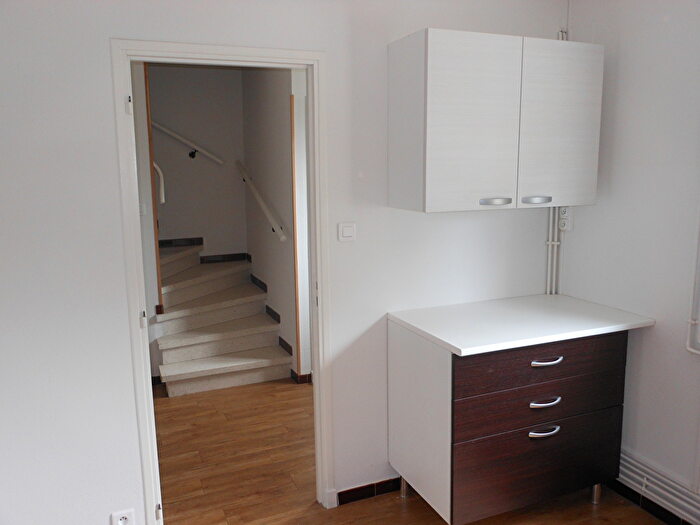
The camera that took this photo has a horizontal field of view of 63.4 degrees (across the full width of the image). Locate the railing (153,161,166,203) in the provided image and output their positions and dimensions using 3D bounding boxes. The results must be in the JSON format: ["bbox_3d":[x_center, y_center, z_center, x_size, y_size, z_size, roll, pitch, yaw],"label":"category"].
[{"bbox_3d":[-1.551,-0.640,4.519,0.122,0.345,0.122,-4,9,-21],"label":"railing"}]

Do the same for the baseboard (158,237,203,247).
[{"bbox_3d":[-1.700,-0.198,5.672,0.452,0.076,0.015,-4,9,-21],"label":"baseboard"}]

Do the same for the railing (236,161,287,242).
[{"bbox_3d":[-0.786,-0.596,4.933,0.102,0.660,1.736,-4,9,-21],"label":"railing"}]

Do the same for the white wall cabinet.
[{"bbox_3d":[0.654,-0.609,2.571,0.893,0.711,0.355,-4,9,-21],"label":"white wall cabinet"}]

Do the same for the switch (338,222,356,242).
[{"bbox_3d":[-0.009,-0.136,2.563,0.081,0.081,0.012,-4,9,-21],"label":"switch"}]

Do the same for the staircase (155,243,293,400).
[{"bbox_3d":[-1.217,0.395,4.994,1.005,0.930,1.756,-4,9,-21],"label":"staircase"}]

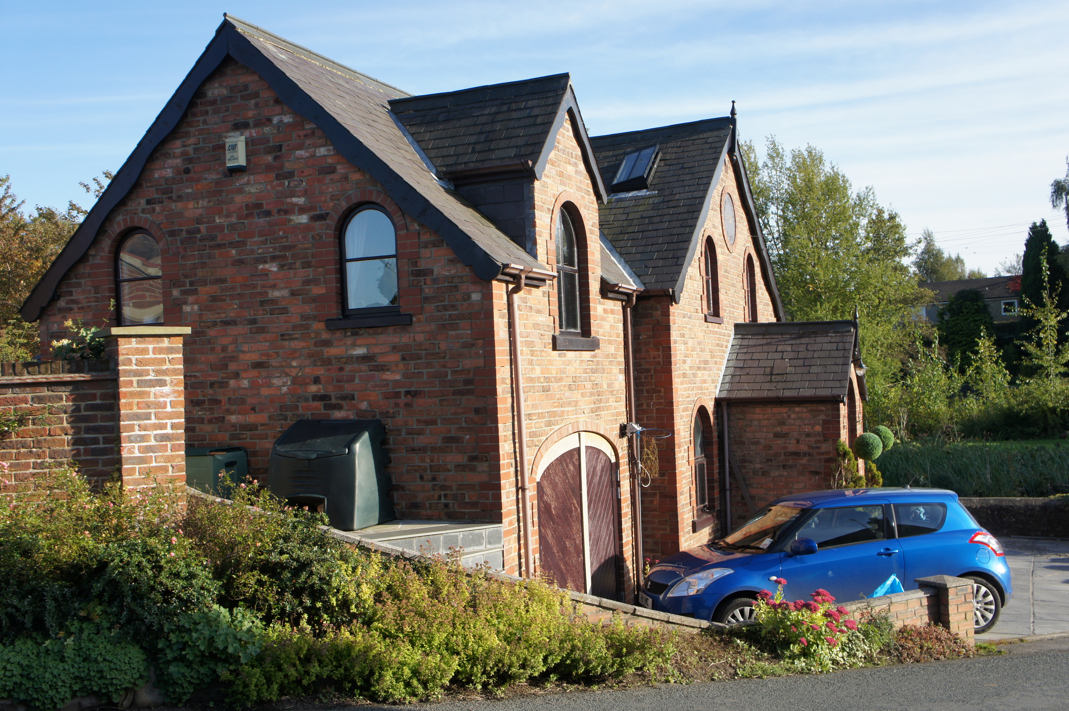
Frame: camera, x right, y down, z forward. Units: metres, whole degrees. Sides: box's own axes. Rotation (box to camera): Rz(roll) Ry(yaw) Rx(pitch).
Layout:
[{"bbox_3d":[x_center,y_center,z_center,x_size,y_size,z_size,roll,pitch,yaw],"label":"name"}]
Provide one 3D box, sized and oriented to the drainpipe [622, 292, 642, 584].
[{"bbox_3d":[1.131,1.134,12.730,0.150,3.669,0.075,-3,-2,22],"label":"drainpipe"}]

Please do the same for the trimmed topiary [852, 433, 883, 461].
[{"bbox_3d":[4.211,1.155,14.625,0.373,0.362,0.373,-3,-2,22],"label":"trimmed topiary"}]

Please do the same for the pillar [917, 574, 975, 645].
[{"bbox_3d":[3.626,2.248,10.176,0.370,0.638,0.370,-1,-2,-31],"label":"pillar"}]

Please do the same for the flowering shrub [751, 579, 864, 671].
[{"bbox_3d":[2.075,2.036,8.700,0.750,0.640,0.580,-2,-2,-28],"label":"flowering shrub"}]

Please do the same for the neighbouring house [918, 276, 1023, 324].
[{"bbox_3d":[38.119,-4.450,98.063,13.000,4.600,8.000,-4,-2,40],"label":"neighbouring house"}]

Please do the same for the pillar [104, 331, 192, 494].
[{"bbox_3d":[-2.759,0.705,8.289,0.515,1.784,0.515,-2,-2,-28],"label":"pillar"}]

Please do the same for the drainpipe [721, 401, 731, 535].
[{"bbox_3d":[2.510,1.758,14.989,0.075,2.319,0.090,-3,-2,22],"label":"drainpipe"}]

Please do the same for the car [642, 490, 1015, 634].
[{"bbox_3d":[2.970,2.158,12.120,3.850,1.510,1.700,-3,-2,-11],"label":"car"}]

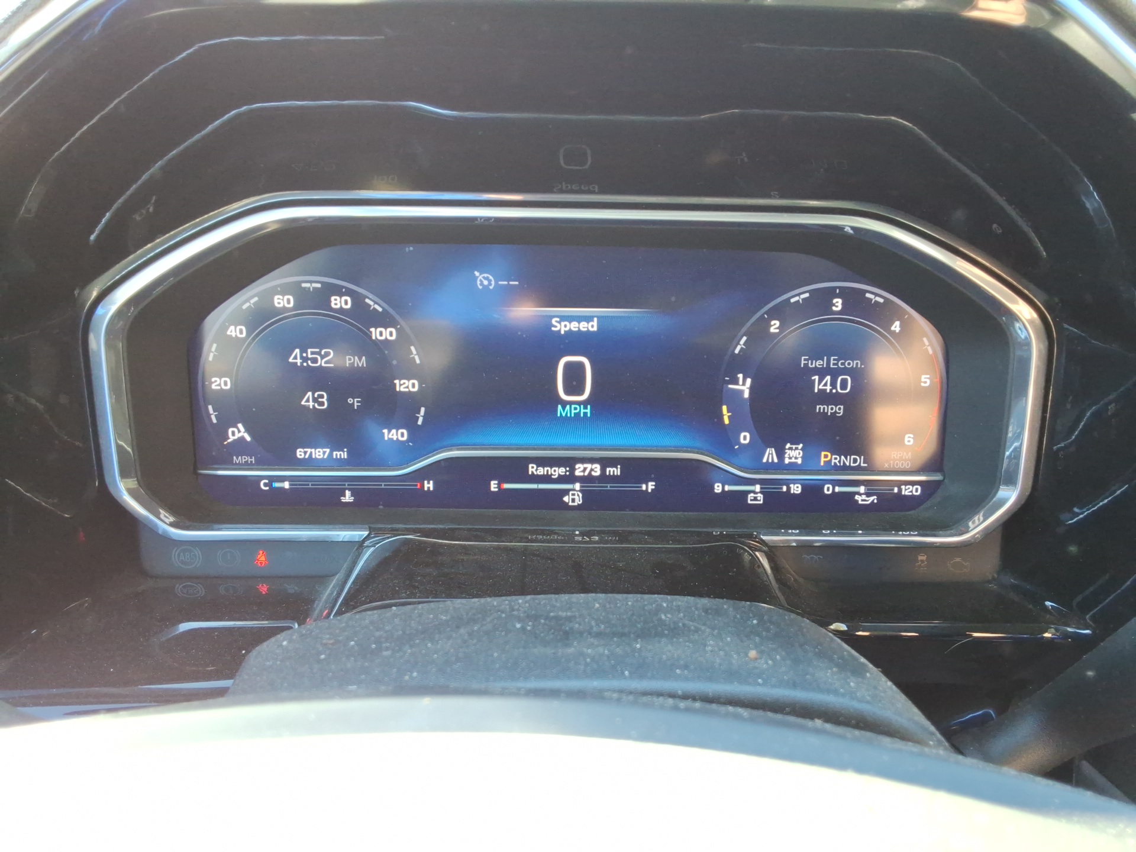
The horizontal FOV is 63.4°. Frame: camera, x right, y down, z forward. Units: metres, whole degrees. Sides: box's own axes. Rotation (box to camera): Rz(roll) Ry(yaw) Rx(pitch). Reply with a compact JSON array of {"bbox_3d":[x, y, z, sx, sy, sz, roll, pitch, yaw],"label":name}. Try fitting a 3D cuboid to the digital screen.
[{"bbox_3d":[0.001,-0.018,0.358,0.291,0.104,0.015,1,12,-1],"label":"digital screen"}]

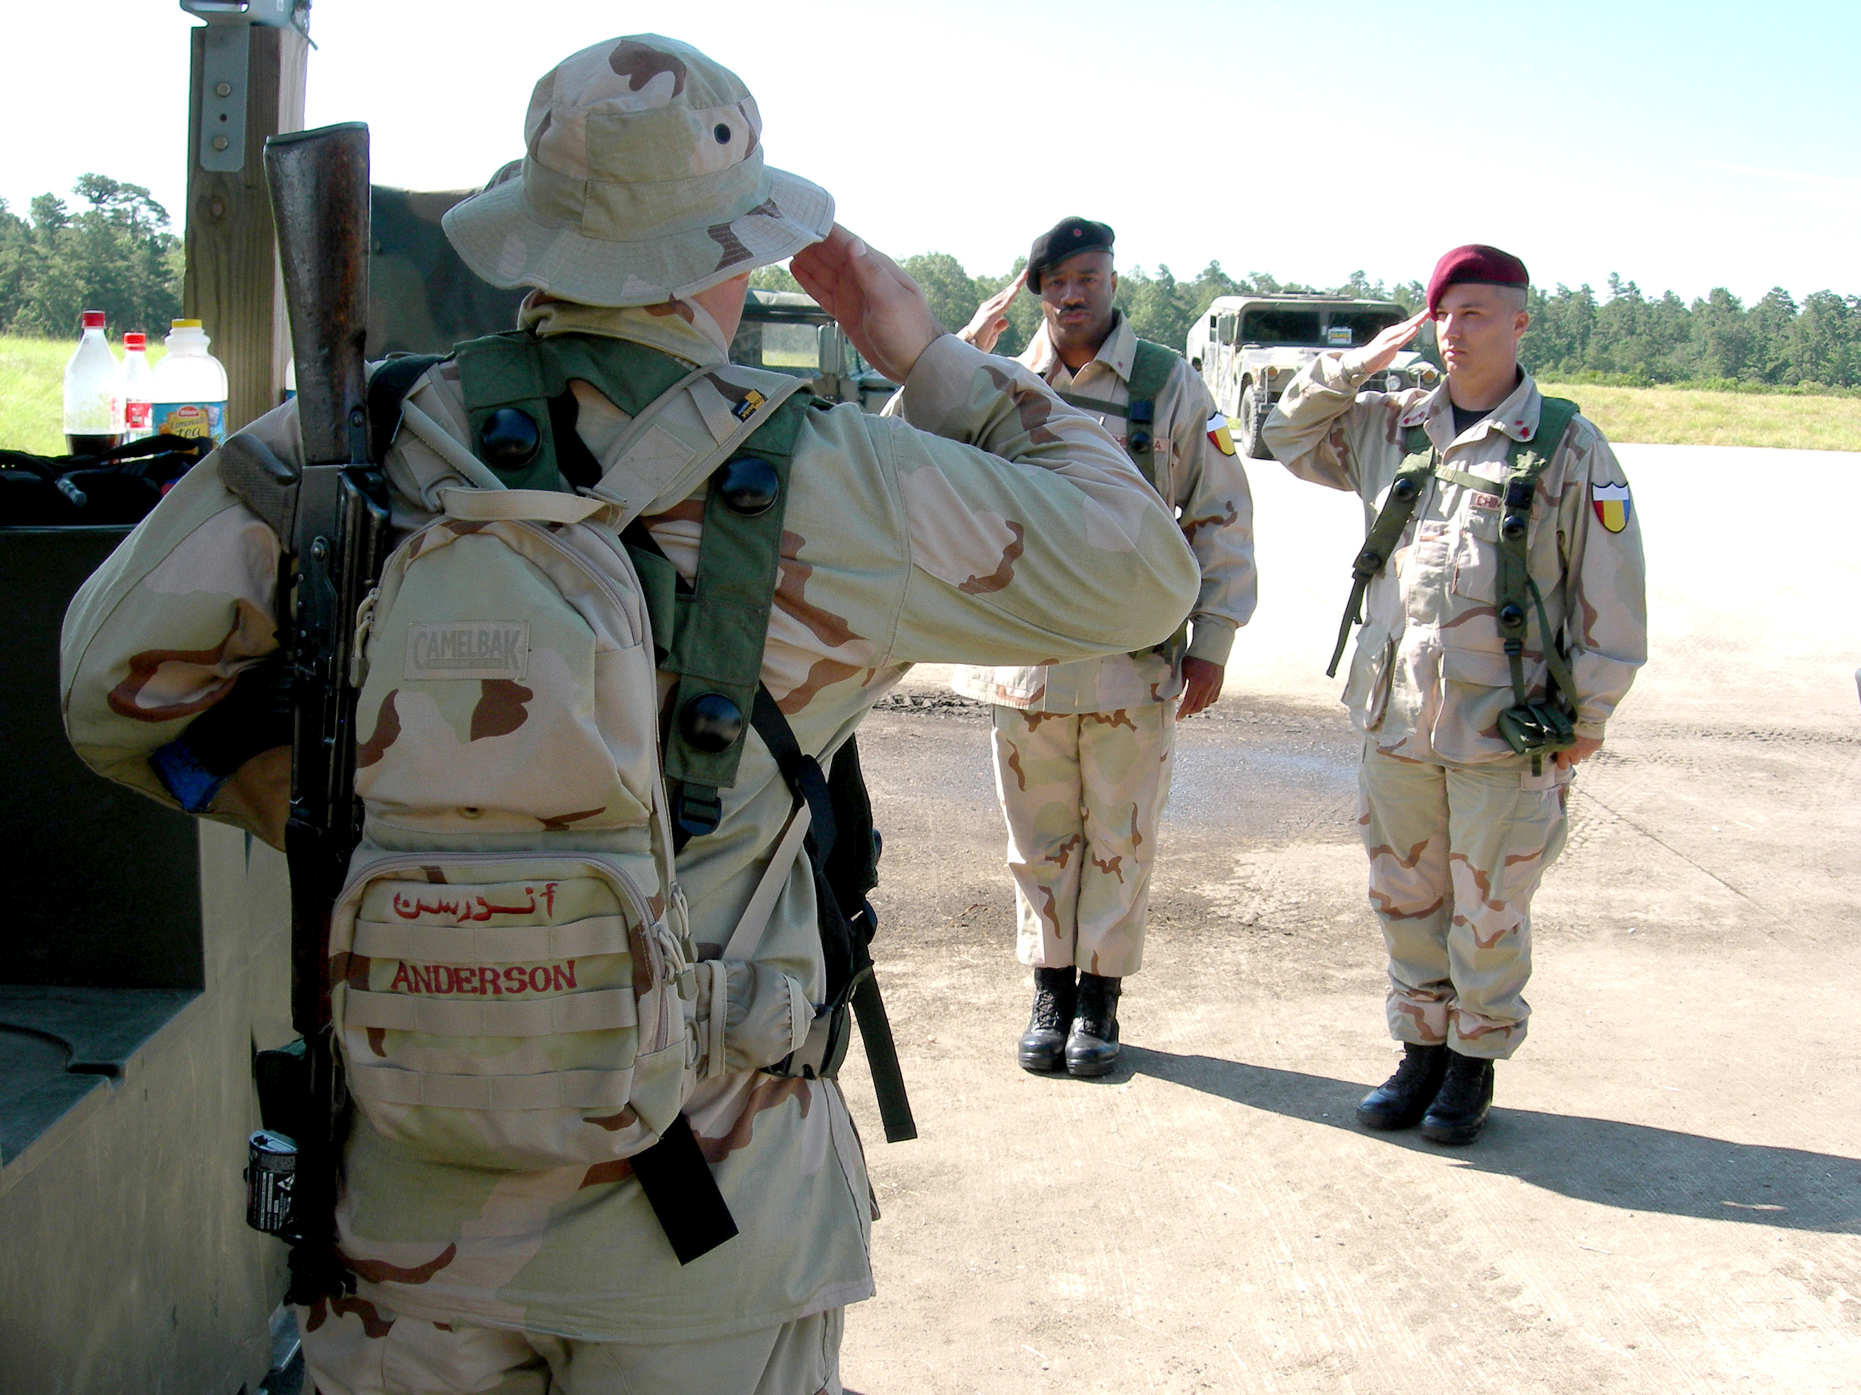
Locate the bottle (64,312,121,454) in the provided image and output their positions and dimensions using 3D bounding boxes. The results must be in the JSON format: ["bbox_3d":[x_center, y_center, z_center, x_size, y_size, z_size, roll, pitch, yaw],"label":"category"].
[{"bbox_3d":[-1.175,-0.404,3.100,0.088,0.280,0.088,-2,10,-20],"label":"bottle"}]

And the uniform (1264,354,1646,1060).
[{"bbox_3d":[1.085,0.038,4.560,0.720,1.450,0.400,8,12,35],"label":"uniform"}]

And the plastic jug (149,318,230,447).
[{"bbox_3d":[-1.046,-0.401,3.120,0.108,0.265,0.108,-2,10,-18],"label":"plastic jug"}]

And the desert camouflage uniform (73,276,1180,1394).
[{"bbox_3d":[-0.253,0.412,1.929,0.900,1.450,0.450,4,10,14],"label":"desert camouflage uniform"}]

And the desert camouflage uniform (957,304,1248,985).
[{"bbox_3d":[0.307,-0.057,4.724,0.780,1.450,0.420,4,10,13],"label":"desert camouflage uniform"}]

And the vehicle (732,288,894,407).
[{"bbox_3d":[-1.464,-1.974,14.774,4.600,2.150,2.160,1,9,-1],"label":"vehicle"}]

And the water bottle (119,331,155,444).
[{"bbox_3d":[-1.145,-0.406,3.180,0.073,0.240,0.073,-2,10,-19],"label":"water bottle"}]

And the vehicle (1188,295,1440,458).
[{"bbox_3d":[4.455,-3.828,26.047,2.200,1.850,4.600,2,9,0],"label":"vehicle"}]

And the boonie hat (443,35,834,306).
[{"bbox_3d":[-0.230,-0.418,1.750,0.305,0.185,0.330,2,9,0],"label":"boonie hat"}]

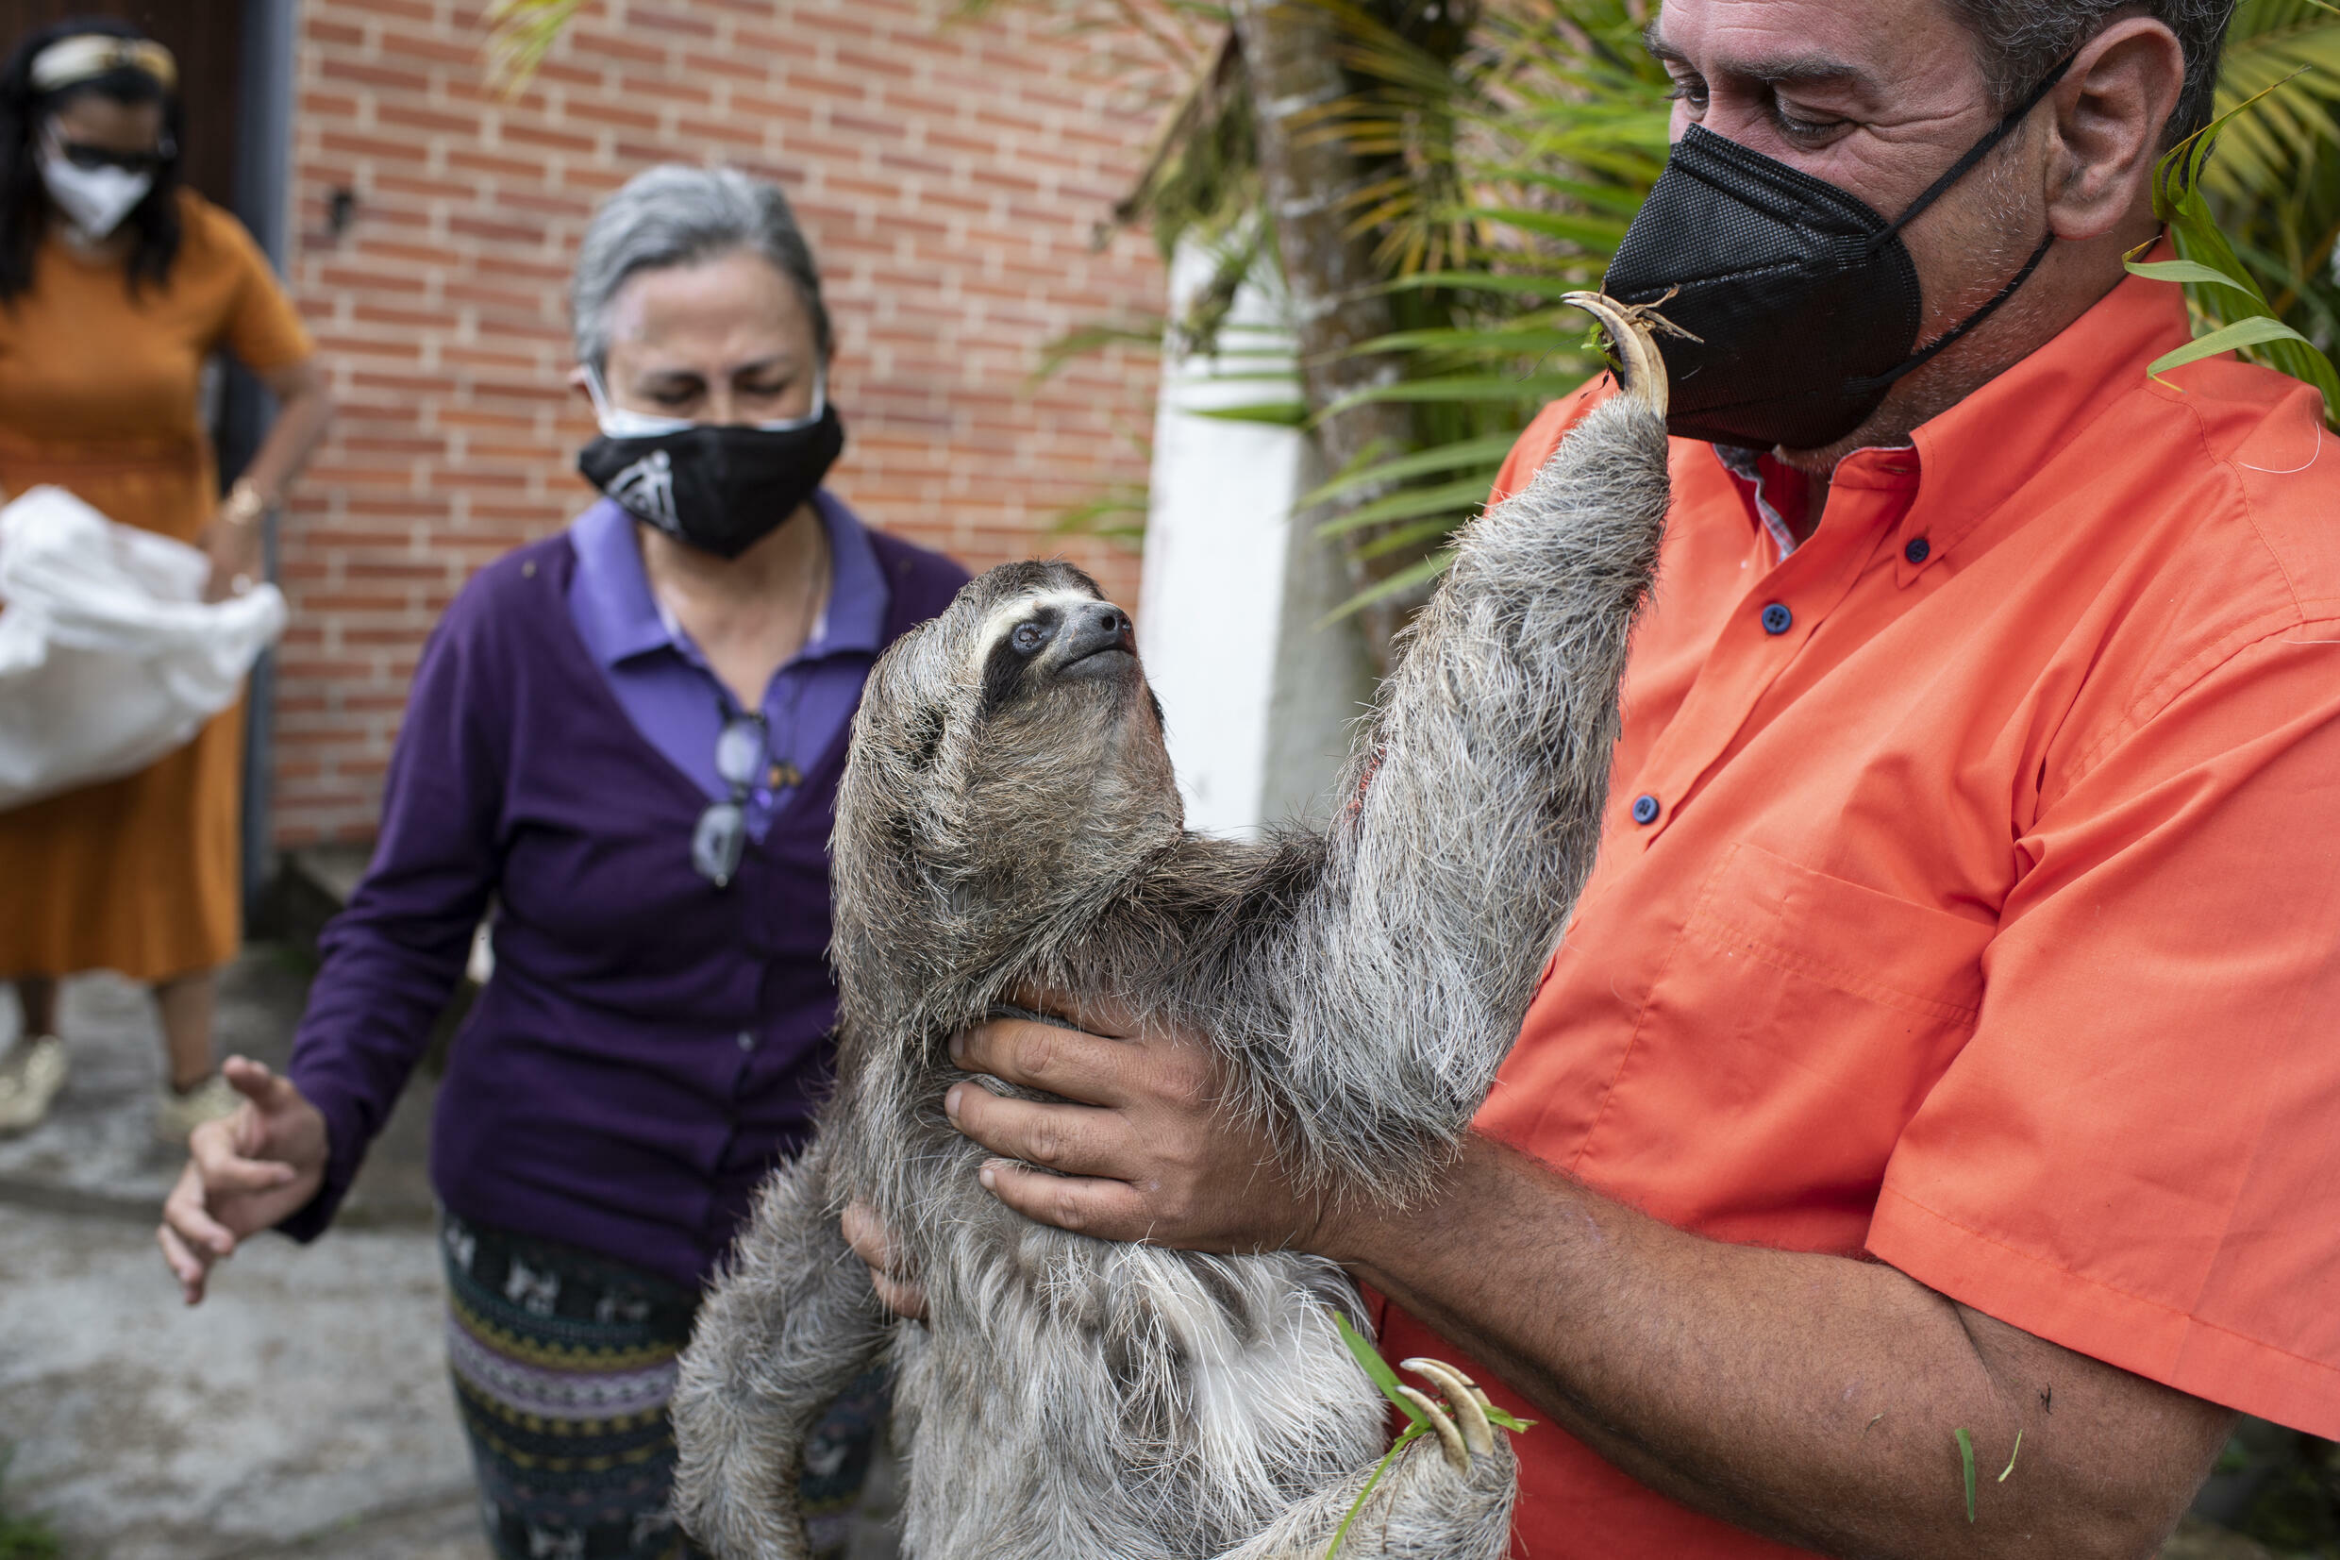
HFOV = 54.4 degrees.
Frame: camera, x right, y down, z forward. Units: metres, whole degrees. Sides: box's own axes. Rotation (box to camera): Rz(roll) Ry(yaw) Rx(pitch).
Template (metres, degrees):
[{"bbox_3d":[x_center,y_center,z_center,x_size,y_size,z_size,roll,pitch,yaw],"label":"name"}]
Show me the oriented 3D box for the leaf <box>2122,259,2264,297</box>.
[{"bbox_3d":[0.363,-0.177,0.801,0.067,0.012,0.012,8,-18,-21],"label":"leaf"}]

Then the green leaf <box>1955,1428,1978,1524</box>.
[{"bbox_3d":[0.246,0.215,0.701,0.005,0.036,0.004,-11,17,0],"label":"green leaf"}]

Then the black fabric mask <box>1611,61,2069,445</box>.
[{"bbox_3d":[0.220,-0.198,0.824,0.148,0.137,0.146,-21,34,-19],"label":"black fabric mask"}]

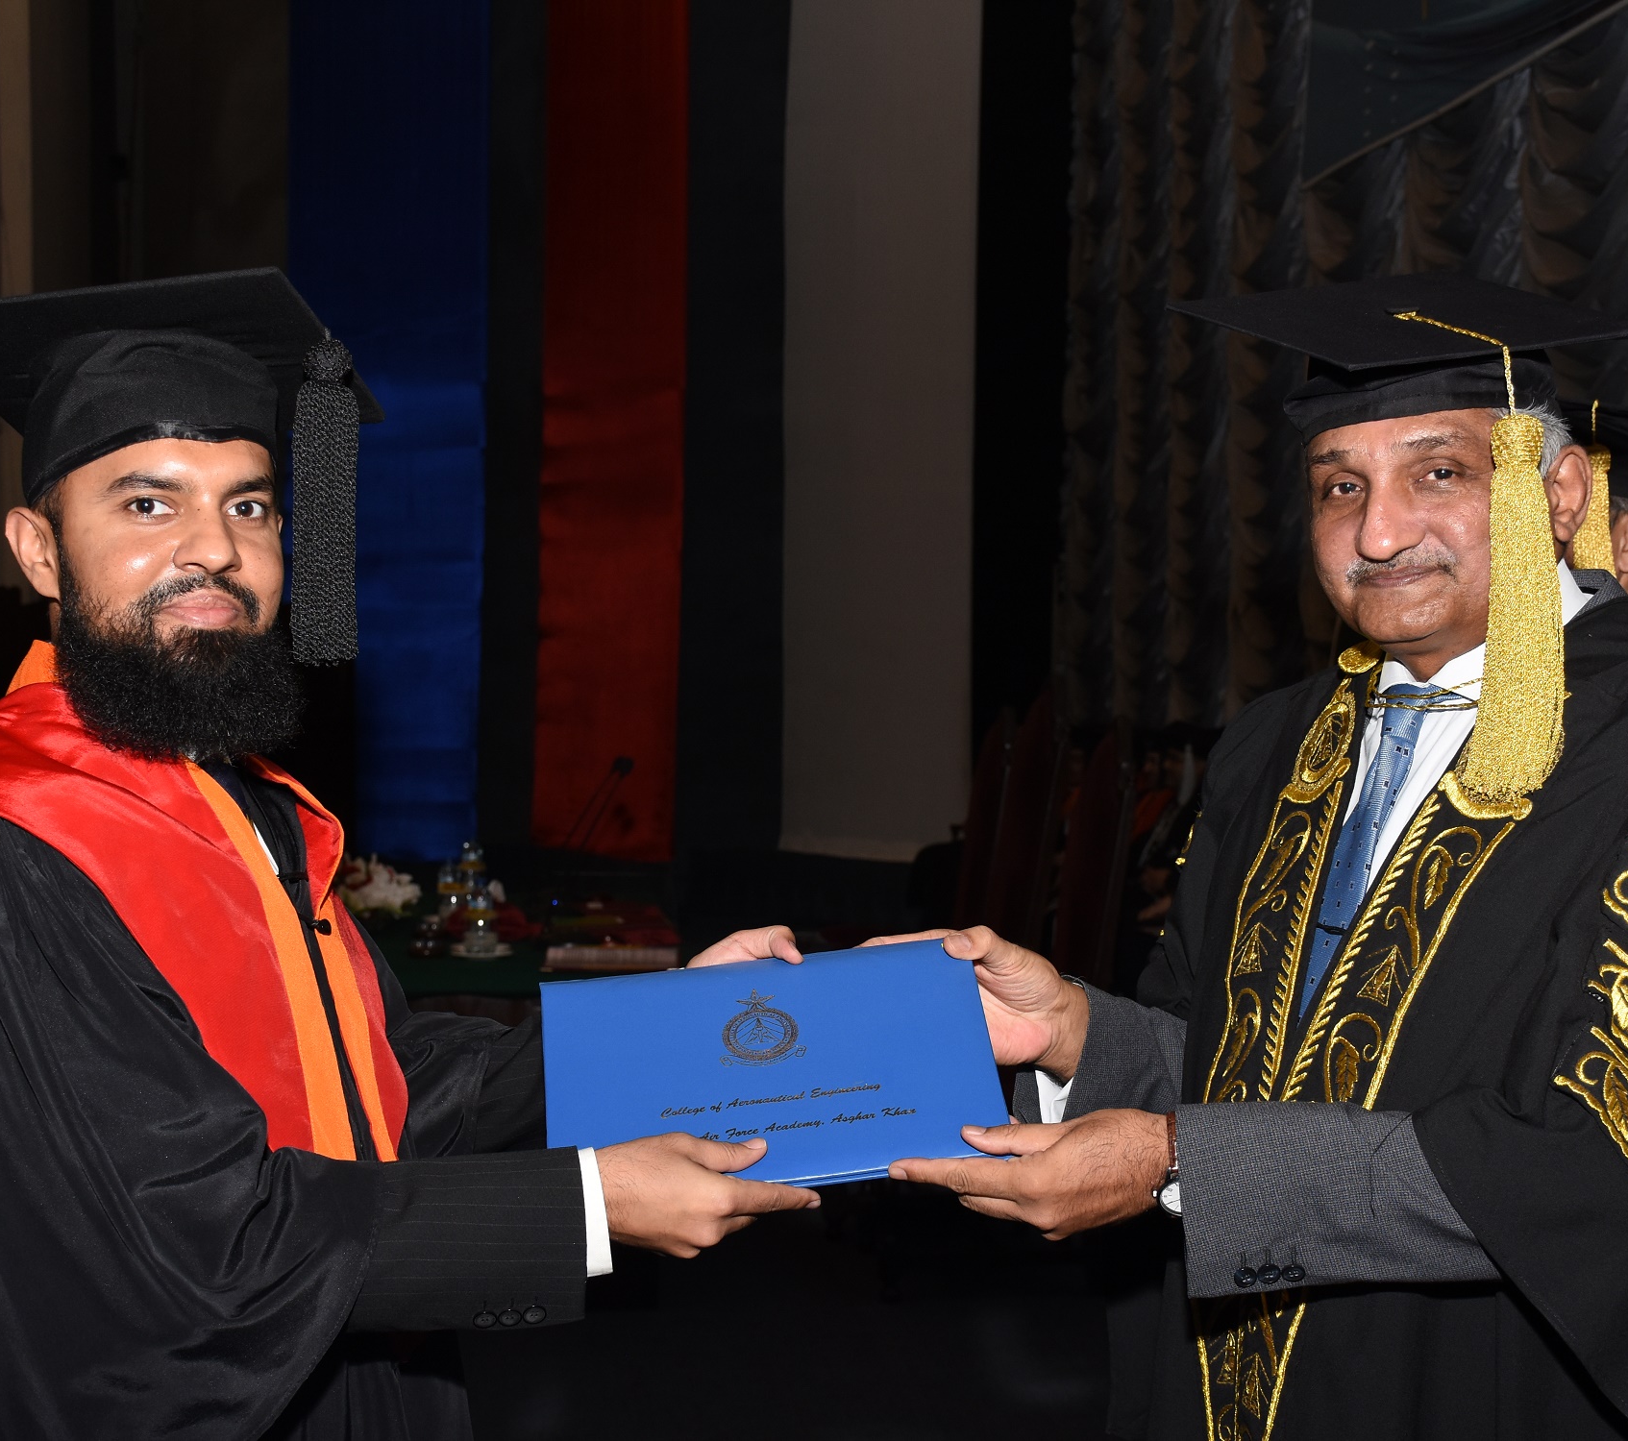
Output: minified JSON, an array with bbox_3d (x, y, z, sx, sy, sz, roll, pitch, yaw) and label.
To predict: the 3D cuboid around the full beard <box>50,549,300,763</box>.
[{"bbox_3d":[-0.406,-0.041,1.765,0.150,0.145,0.130,-2,-8,-41],"label":"full beard"}]

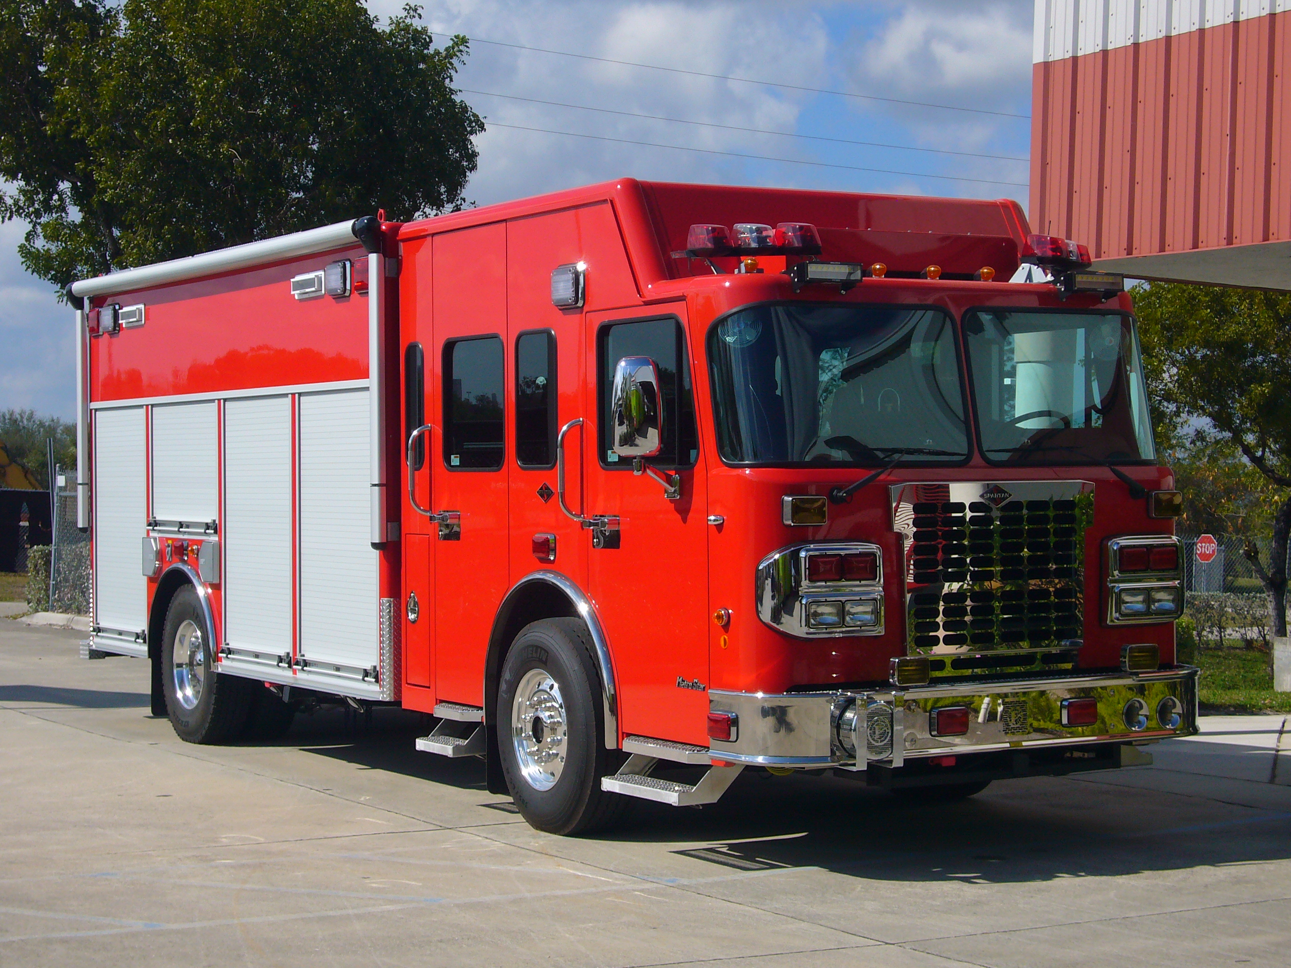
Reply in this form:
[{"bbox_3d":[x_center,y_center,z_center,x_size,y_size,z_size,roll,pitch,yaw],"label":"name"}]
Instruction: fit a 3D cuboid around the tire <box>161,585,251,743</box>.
[{"bbox_3d":[-2.918,1.196,16.833,0.290,1.050,1.050,-1,0,-30],"label":"tire"}]

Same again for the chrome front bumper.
[{"bbox_3d":[1.465,1.032,11.401,2.490,0.300,0.520,-1,0,-30],"label":"chrome front bumper"}]

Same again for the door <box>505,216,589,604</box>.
[{"bbox_3d":[-0.448,-0.375,12.202,0.090,1.864,0.816,-1,0,-30],"label":"door"}]

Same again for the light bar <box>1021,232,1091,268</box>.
[{"bbox_3d":[1.978,-1.111,12.196,0.240,0.128,0.590,0,0,21],"label":"light bar"}]

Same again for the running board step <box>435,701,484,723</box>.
[{"bbox_3d":[-0.923,1.212,13.349,0.225,0.046,0.427,-1,0,-30],"label":"running board step"}]

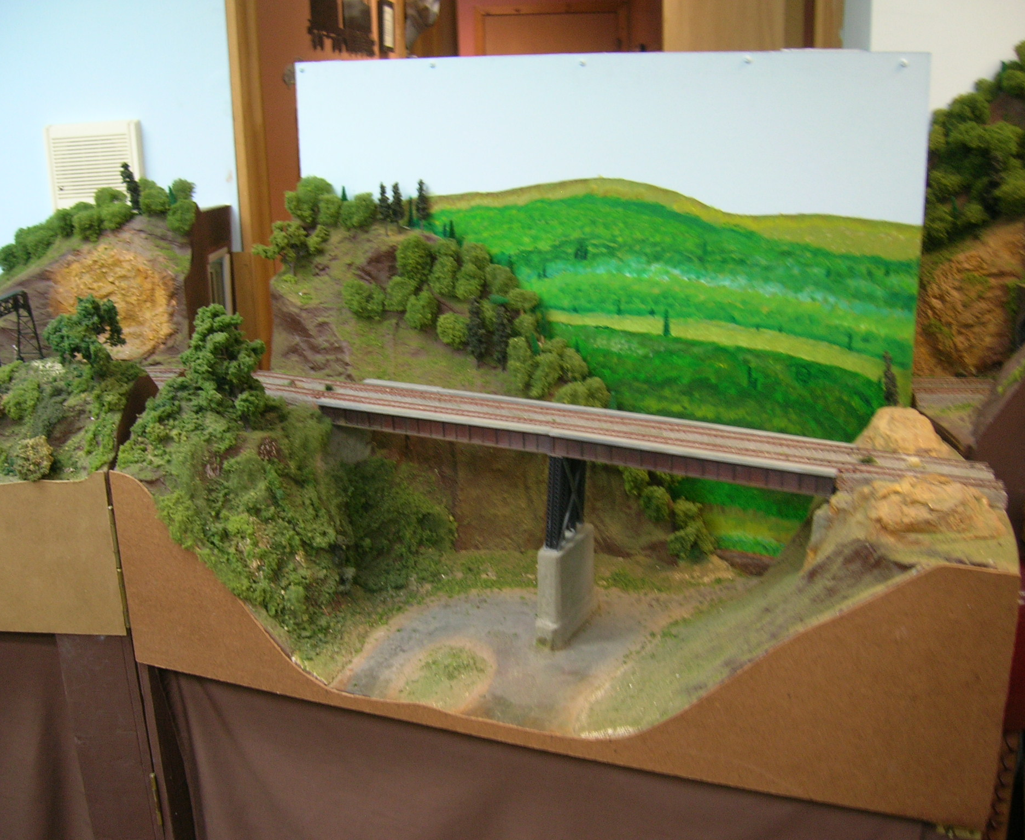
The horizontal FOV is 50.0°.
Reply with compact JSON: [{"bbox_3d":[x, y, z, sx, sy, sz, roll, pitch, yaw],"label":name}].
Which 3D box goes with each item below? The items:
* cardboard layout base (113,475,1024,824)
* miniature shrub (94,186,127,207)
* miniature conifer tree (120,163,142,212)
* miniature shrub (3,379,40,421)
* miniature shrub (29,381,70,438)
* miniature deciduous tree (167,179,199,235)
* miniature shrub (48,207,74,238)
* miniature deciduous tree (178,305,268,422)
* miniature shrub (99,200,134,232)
[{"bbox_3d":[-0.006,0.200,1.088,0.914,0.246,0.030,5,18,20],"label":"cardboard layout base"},{"bbox_3d":[-0.598,-0.328,1.640,0.049,0.042,0.046,0,17,3],"label":"miniature shrub"},{"bbox_3d":[-0.574,-0.350,1.655,0.030,0.072,0.030,-1,15,0],"label":"miniature conifer tree"},{"bbox_3d":[-0.571,-0.024,1.280,0.045,0.047,0.044,0,17,3],"label":"miniature shrub"},{"bbox_3d":[-0.535,-0.012,1.270,0.047,0.061,0.046,0,17,3],"label":"miniature shrub"},{"bbox_3d":[-0.480,-0.310,1.600,0.045,0.082,0.043,-1,15,0],"label":"miniature deciduous tree"},{"bbox_3d":[-0.670,-0.293,1.635,0.038,0.045,0.038,-1,15,0],"label":"miniature shrub"},{"bbox_3d":[-0.333,-0.065,1.265,0.098,0.134,0.088,-1,15,0],"label":"miniature deciduous tree"},{"bbox_3d":[-0.586,-0.302,1.630,0.049,0.045,0.049,-1,15,0],"label":"miniature shrub"}]

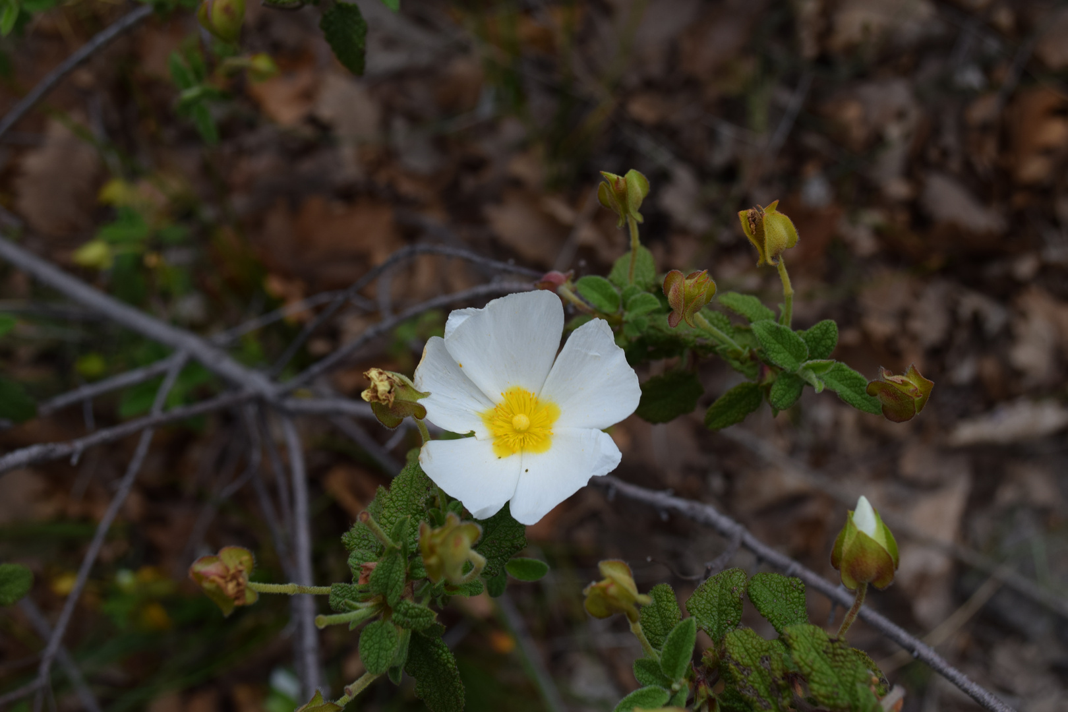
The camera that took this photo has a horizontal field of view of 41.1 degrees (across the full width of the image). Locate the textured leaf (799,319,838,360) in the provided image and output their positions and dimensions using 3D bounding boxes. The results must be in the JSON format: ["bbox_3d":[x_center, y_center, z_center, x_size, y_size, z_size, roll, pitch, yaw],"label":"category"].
[{"bbox_3d":[0.066,-0.004,0.333,0.008,0.004,0.013,35,69,23],"label":"textured leaf"}]

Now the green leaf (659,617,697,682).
[{"bbox_3d":[0.029,0.059,0.285,0.007,0.014,0.003,20,15,18],"label":"green leaf"}]

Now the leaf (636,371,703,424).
[{"bbox_3d":[0.037,0.010,0.385,0.022,0.005,0.012,-30,67,-21],"label":"leaf"}]

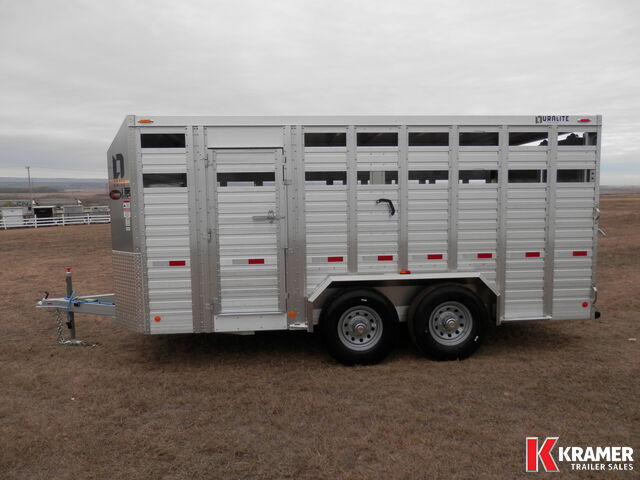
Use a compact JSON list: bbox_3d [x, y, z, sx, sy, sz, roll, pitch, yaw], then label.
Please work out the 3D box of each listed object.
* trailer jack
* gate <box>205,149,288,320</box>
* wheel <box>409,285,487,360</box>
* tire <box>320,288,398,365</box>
[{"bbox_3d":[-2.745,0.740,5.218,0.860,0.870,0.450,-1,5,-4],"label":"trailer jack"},{"bbox_3d":[-0.684,-0.074,4.458,0.726,1.586,0.055,-1,5,-4],"label":"gate"},{"bbox_3d":[1.239,0.790,4.506,0.730,0.730,0.230,-1,5,-4],"label":"wheel"},{"bbox_3d":[0.372,0.819,4.439,0.730,0.730,0.230,-1,5,-4],"label":"tire"}]

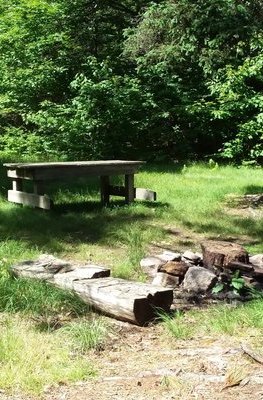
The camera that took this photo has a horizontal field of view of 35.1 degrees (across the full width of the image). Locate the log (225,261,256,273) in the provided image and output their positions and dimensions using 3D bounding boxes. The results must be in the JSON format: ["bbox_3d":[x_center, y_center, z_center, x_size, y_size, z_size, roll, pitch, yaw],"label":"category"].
[{"bbox_3d":[1.001,0.624,3.891,0.280,0.070,0.080,5,9,36],"label":"log"}]

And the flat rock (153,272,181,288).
[{"bbox_3d":[0.296,0.713,3.771,0.230,0.140,0.200,0,7,0],"label":"flat rock"}]

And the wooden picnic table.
[{"bbox_3d":[-0.753,-0.263,6.672,2.200,0.740,1.250,-6,9,-38],"label":"wooden picnic table"}]

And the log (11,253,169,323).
[{"bbox_3d":[-0.409,0.722,3.479,1.500,0.240,0.360,5,9,37],"label":"log"}]

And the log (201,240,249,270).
[{"bbox_3d":[0.961,0.588,4.250,0.450,0.230,0.430,6,10,-1],"label":"log"}]

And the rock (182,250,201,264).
[{"bbox_3d":[0.655,0.622,4.500,0.220,0.110,0.190,0,10,0],"label":"rock"}]

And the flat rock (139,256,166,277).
[{"bbox_3d":[0.222,0.672,4.200,0.270,0.140,0.240,0,10,0],"label":"flat rock"}]

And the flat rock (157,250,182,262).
[{"bbox_3d":[0.407,0.601,4.400,0.250,0.090,0.210,0,10,0],"label":"flat rock"}]

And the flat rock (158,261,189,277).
[{"bbox_3d":[0.419,0.667,4.050,0.270,0.110,0.220,0,10,0],"label":"flat rock"}]

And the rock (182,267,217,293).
[{"bbox_3d":[0.601,0.697,3.718,0.270,0.190,0.200,-3,8,-20],"label":"rock"}]

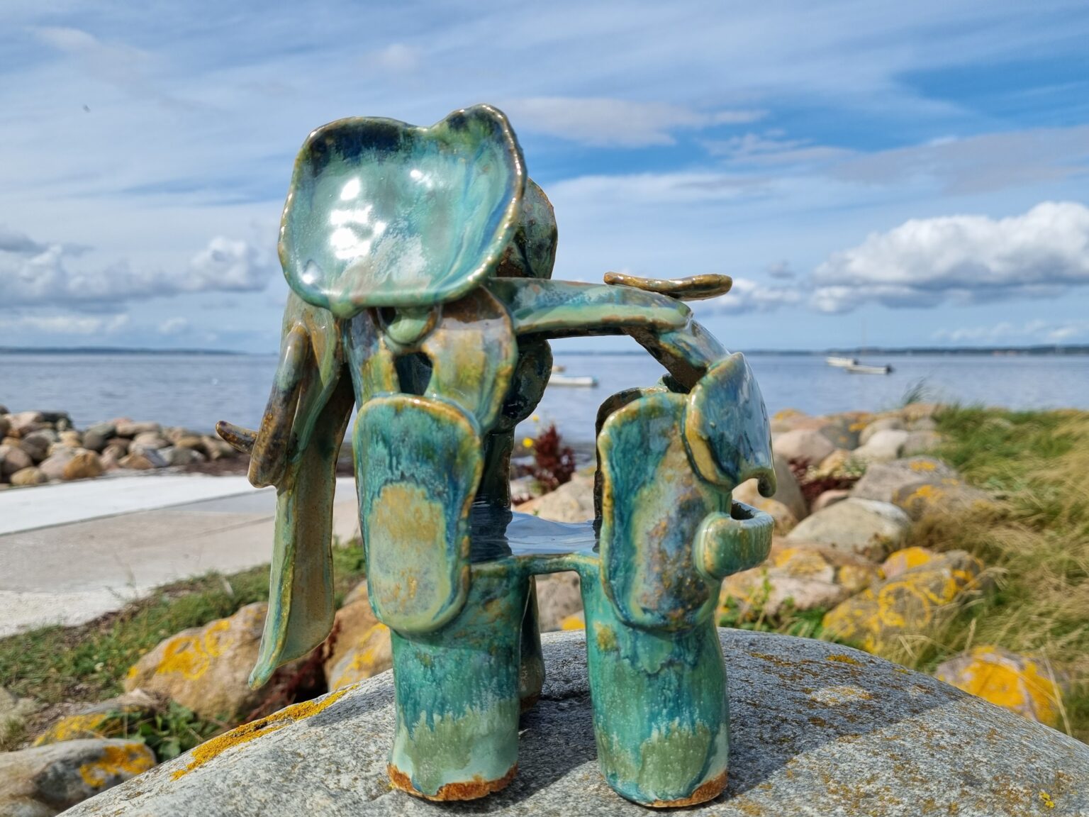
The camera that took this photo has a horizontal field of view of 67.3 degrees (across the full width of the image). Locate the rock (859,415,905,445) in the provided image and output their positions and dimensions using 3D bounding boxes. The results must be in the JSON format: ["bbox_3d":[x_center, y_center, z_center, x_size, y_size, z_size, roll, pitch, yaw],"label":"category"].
[{"bbox_3d":[2.984,0.221,7.200,0.407,0.320,0.380,2,4,23],"label":"rock"}]

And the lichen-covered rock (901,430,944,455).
[{"bbox_3d":[3.190,0.291,6.900,0.362,0.250,0.320,2,4,25],"label":"lichen-covered rock"}]

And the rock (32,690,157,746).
[{"bbox_3d":[-1.124,0.787,2.050,0.312,0.170,0.280,-2,4,-29],"label":"rock"}]

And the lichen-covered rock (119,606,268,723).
[{"bbox_3d":[-0.966,0.732,2.350,0.477,0.330,0.380,-2,4,-23],"label":"lichen-covered rock"}]

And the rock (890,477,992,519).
[{"bbox_3d":[2.315,0.534,4.750,0.566,0.270,0.420,2,4,26],"label":"rock"}]

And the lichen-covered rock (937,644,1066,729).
[{"bbox_3d":[1.143,0.709,2.050,0.325,0.240,0.300,2,4,30],"label":"lichen-covered rock"}]

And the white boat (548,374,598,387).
[{"bbox_3d":[1.630,-1.986,57.000,4.500,0.850,1.700,-1,4,-8],"label":"white boat"}]

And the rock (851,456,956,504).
[{"bbox_3d":[2.241,0.475,5.100,0.659,0.350,0.500,2,4,24],"label":"rock"}]

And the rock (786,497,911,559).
[{"bbox_3d":[1.487,0.593,4.000,0.589,0.310,0.480,1,4,21],"label":"rock"}]

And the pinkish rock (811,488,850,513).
[{"bbox_3d":[1.620,0.533,4.600,0.260,0.200,0.260,1,4,20],"label":"pinkish rock"}]

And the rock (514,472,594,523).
[{"bbox_3d":[0.114,0.526,4.400,0.537,0.360,0.460,0,4,2],"label":"rock"}]

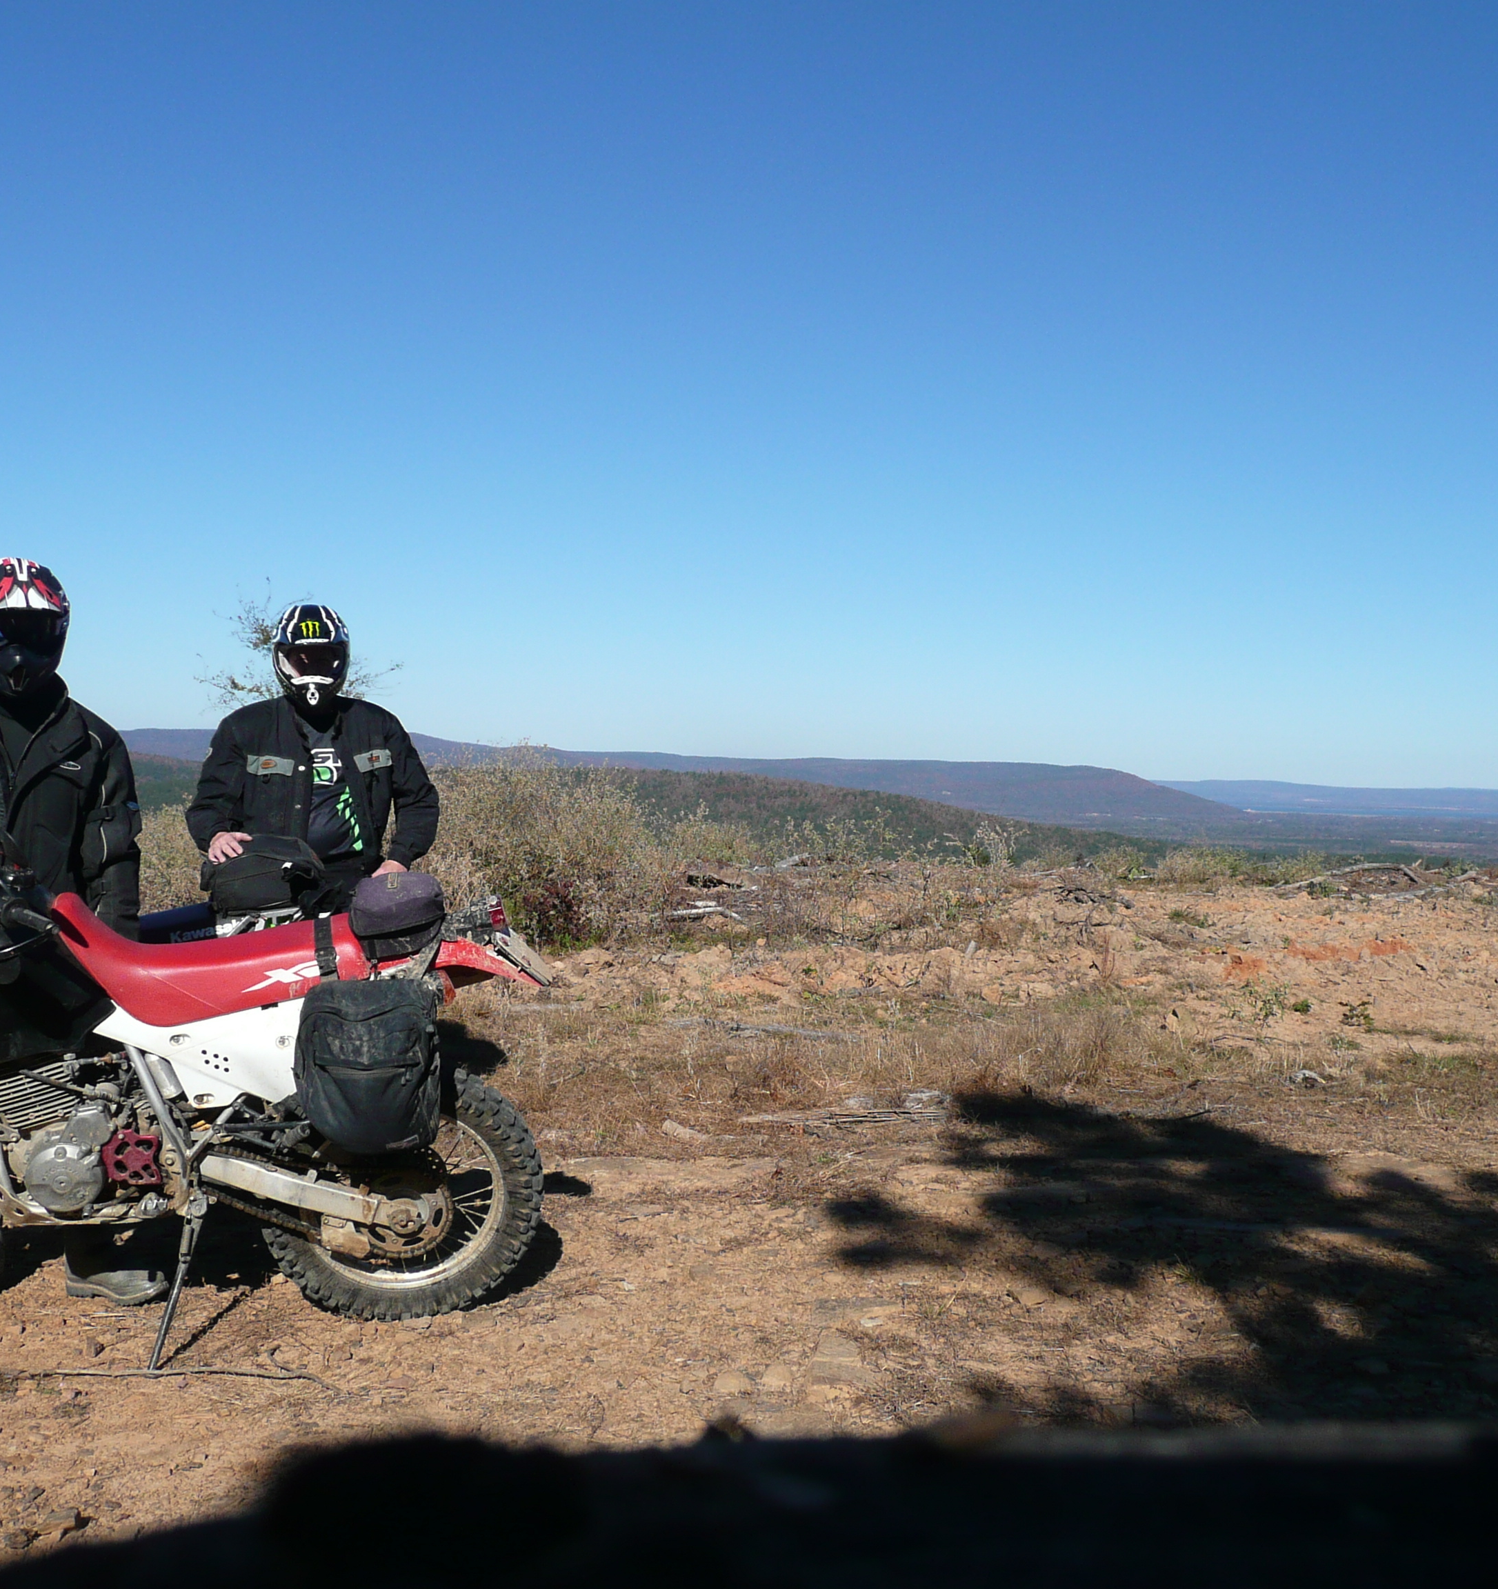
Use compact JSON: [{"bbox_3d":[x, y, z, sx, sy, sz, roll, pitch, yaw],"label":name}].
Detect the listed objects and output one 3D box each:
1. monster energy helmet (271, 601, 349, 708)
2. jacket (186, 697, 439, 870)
[{"bbox_3d":[-1.441,-0.461,5.650,0.250,0.280,0.345,1,14,-15],"label":"monster energy helmet"},{"bbox_3d":[-1.425,-0.030,5.600,0.760,0.600,0.400,1,0,-17],"label":"jacket"}]

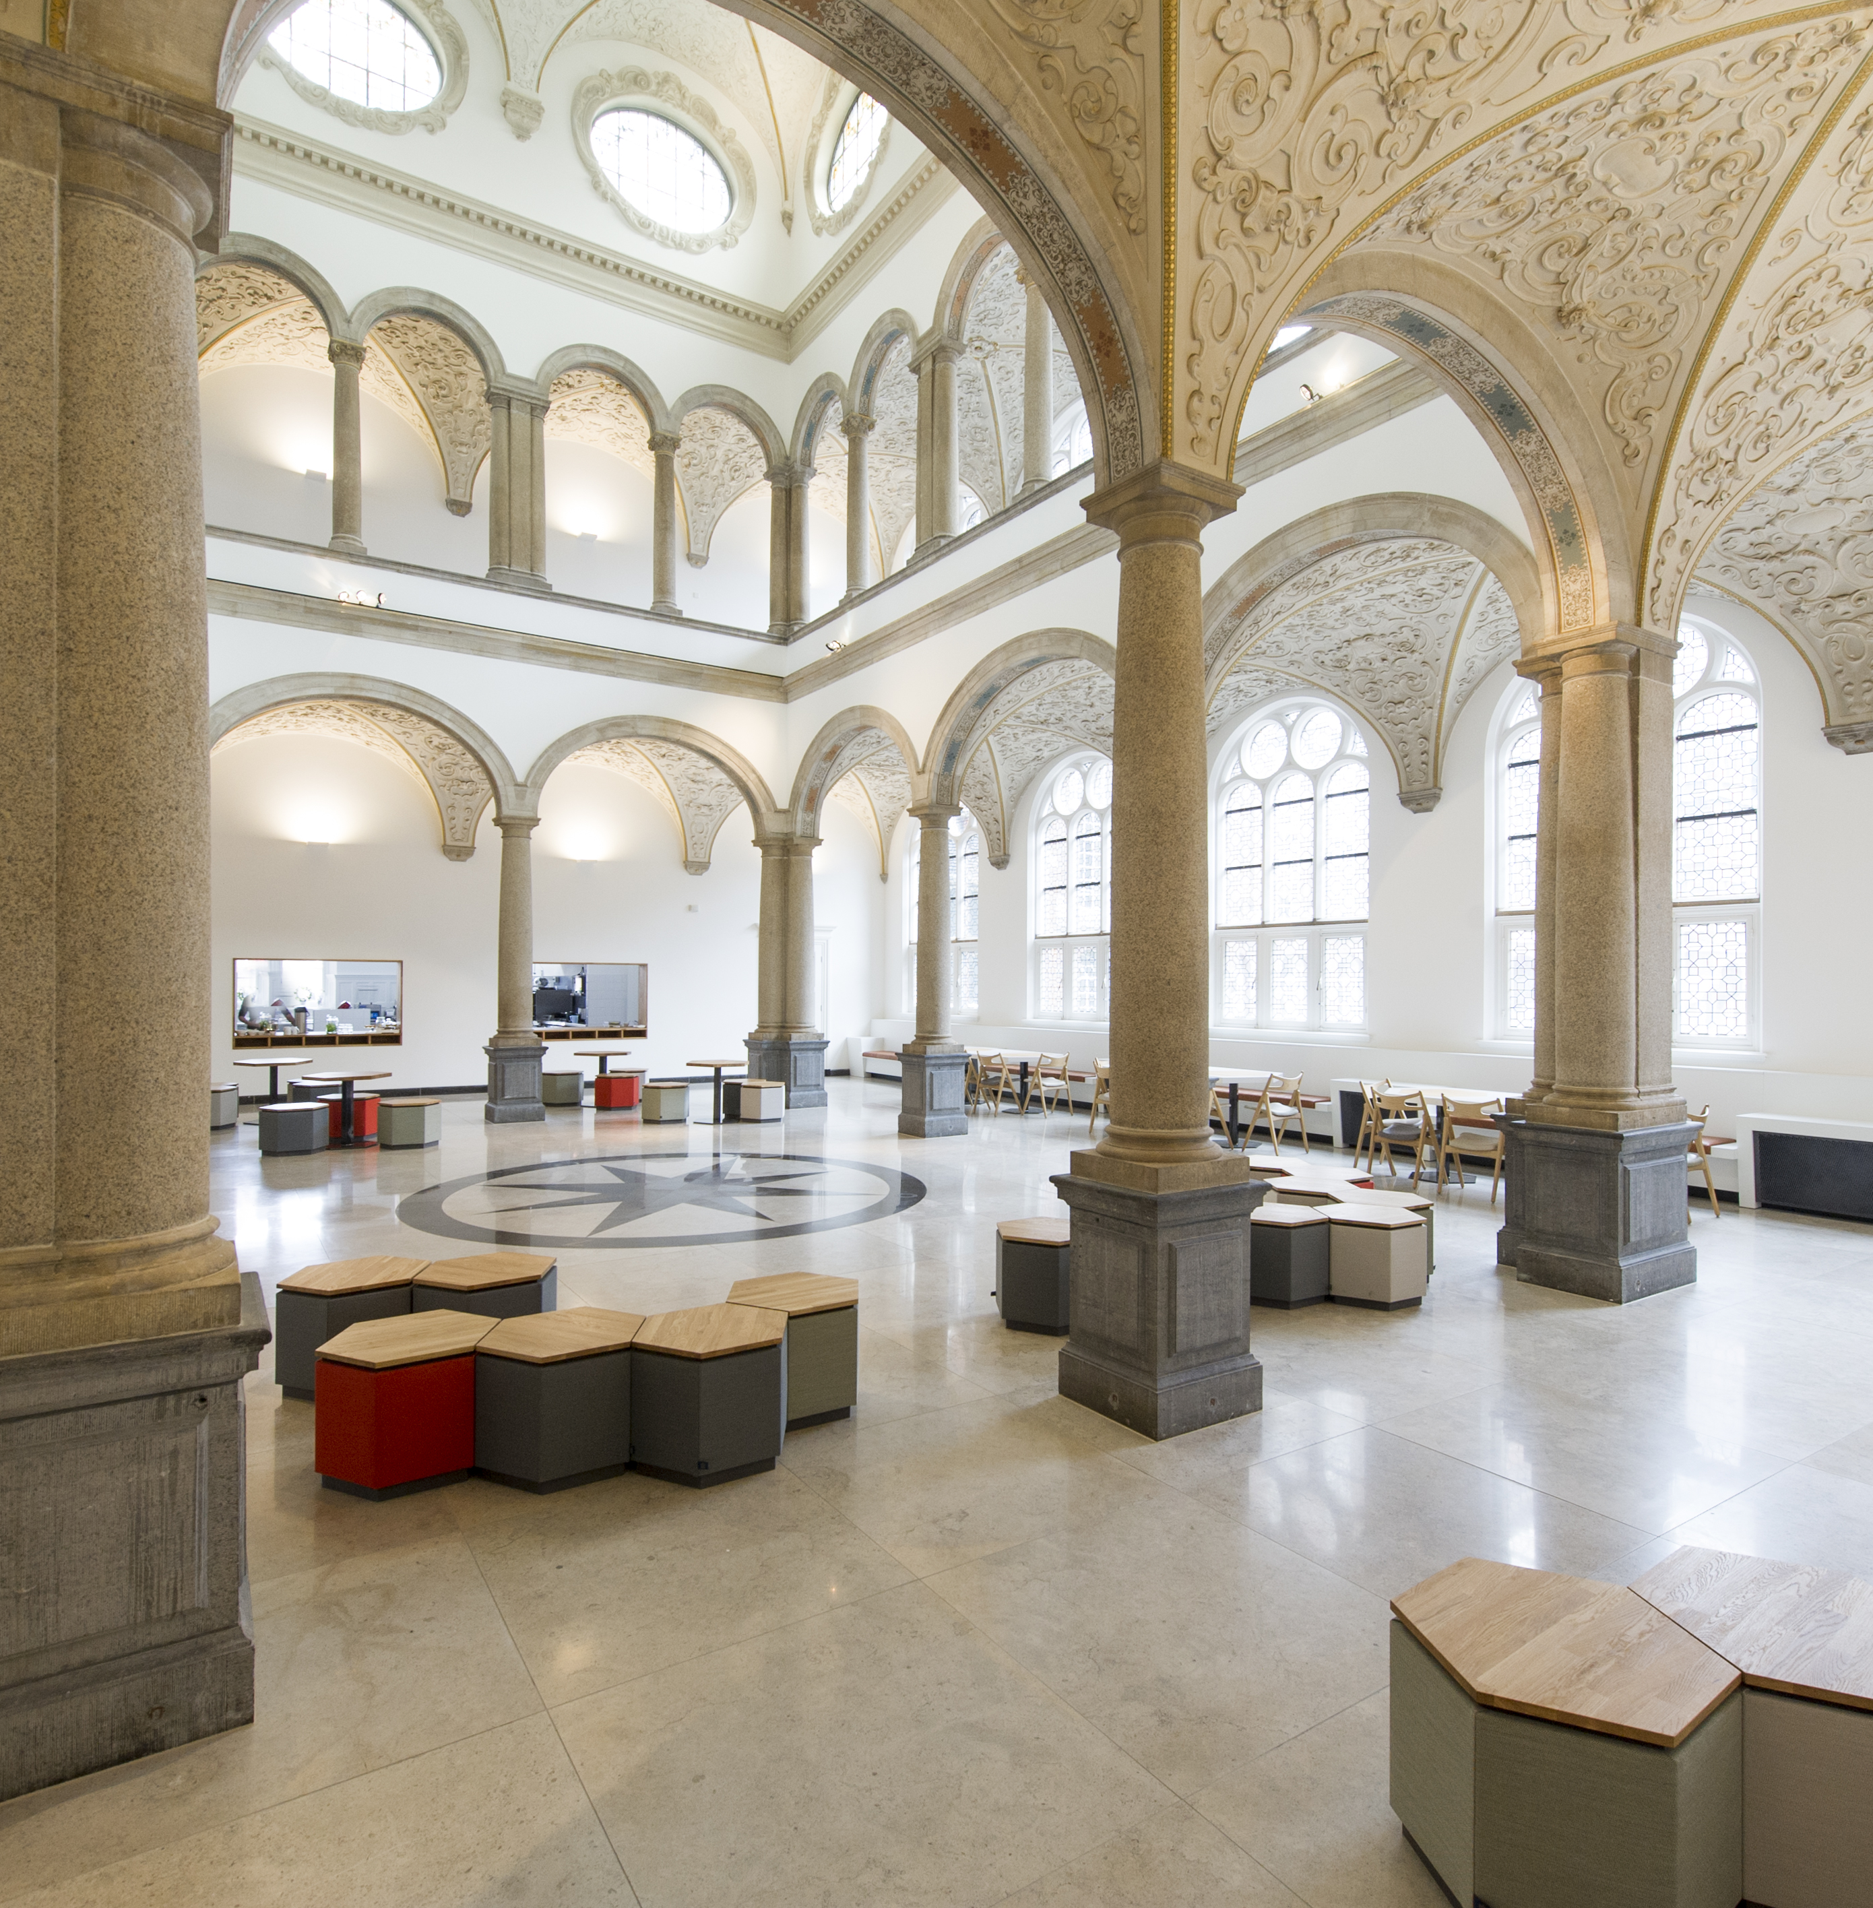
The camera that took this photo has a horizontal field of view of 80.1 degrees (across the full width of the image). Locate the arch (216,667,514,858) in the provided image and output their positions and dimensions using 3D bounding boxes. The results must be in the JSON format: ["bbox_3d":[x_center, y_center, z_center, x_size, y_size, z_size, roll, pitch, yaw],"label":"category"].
[{"bbox_3d":[-6.648,-2.419,12.908,3.400,1.500,0.400,1,-2,-33],"label":"arch"}]

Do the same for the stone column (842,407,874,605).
[{"bbox_3d":[-1.023,-5.778,14.382,0.353,2.470,0.353,0,-2,0],"label":"stone column"}]

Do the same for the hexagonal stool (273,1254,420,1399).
[{"bbox_3d":[-2.381,1.538,4.588,0.600,0.430,0.520,1,-2,-33],"label":"hexagonal stool"}]

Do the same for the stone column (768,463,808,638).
[{"bbox_3d":[-2.066,-5.666,15.666,0.463,2.354,0.463,1,-2,-34],"label":"stone column"}]

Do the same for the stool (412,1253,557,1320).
[{"bbox_3d":[-1.924,1.578,4.763,0.581,0.455,0.505,1,-2,-39],"label":"stool"}]

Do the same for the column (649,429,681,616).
[{"bbox_3d":[-3.593,-5.693,14.775,0.337,2.354,0.337,1,-2,-34],"label":"column"}]

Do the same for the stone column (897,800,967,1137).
[{"bbox_3d":[-0.010,0.164,12.608,0.624,3.694,0.624,1,-2,-34],"label":"stone column"}]

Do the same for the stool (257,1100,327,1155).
[{"bbox_3d":[-6.345,1.747,11.030,0.588,0.447,0.509,1,-2,-33],"label":"stool"}]

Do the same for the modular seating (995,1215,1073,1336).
[{"bbox_3d":[0.563,1.616,5.627,0.588,0.447,0.509,1,-2,-33],"label":"modular seating"}]

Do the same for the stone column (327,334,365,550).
[{"bbox_3d":[-6.779,-5.822,12.793,0.353,2.436,0.353,1,-2,-33],"label":"stone column"}]

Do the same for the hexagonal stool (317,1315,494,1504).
[{"bbox_3d":[-1.779,1.512,3.788,0.600,0.430,0.520,1,-2,-33],"label":"hexagonal stool"}]

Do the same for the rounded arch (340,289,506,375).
[{"bbox_3d":[-6.105,-7.430,13.408,1.740,0.940,0.360,1,-2,-33],"label":"rounded arch"}]

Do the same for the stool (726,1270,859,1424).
[{"bbox_3d":[-0.561,1.574,4.443,0.581,0.455,0.505,1,-2,-34],"label":"stool"}]

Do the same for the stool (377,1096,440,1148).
[{"bbox_3d":[-5.346,1.735,11.344,0.581,0.455,0.505,1,-2,-21],"label":"stool"}]

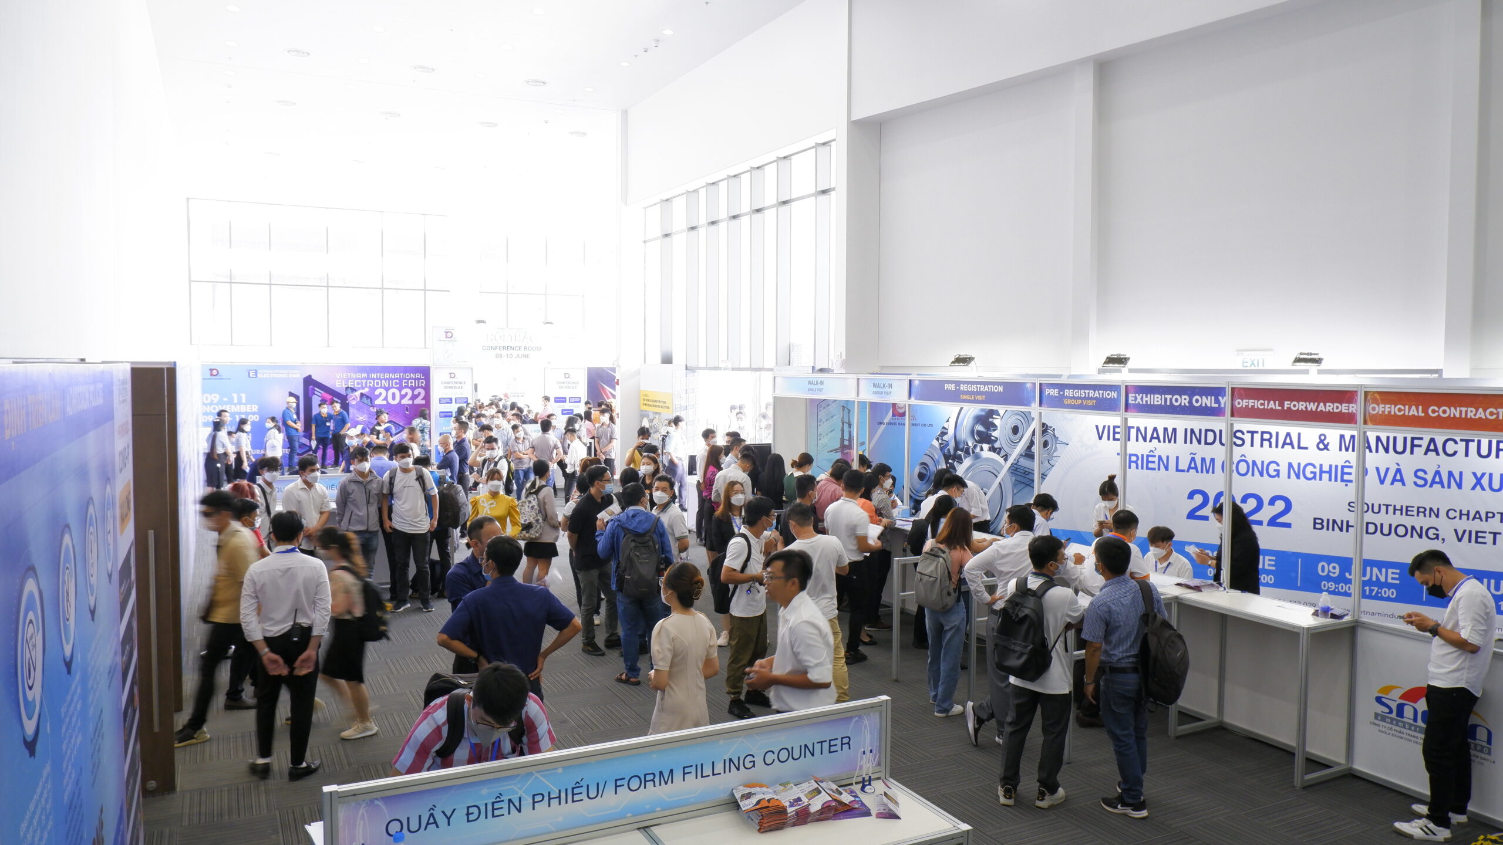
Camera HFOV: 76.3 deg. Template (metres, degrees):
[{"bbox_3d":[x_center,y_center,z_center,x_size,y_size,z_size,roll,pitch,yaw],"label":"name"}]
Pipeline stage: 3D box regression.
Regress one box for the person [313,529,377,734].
[{"bbox_3d":[-2.899,1.463,6.927,0.620,1.500,0.450,-1,4,-25],"label":"person"}]

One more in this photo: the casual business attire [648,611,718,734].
[{"bbox_3d":[-0.351,1.375,4.890,0.340,0.850,0.240,-2,4,-30],"label":"casual business attire"}]

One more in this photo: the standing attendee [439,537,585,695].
[{"bbox_3d":[-1.339,1.469,5.231,0.760,1.700,0.400,-1,3,-20],"label":"standing attendee"}]

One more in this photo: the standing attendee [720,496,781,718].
[{"bbox_3d":[-0.017,1.387,7.395,0.420,1.640,0.480,2,4,30],"label":"standing attendee"}]

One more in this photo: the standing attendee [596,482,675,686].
[{"bbox_3d":[-0.975,1.349,8.048,0.600,1.690,0.500,-1,4,-7],"label":"standing attendee"}]

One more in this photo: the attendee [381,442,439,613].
[{"bbox_3d":[-3.624,1.091,10.121,0.550,1.730,0.330,-1,4,-24],"label":"attendee"}]

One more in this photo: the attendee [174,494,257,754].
[{"bbox_3d":[-3.759,1.356,6.836,0.750,1.710,0.520,-1,4,-25],"label":"attendee"}]

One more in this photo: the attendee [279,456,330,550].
[{"bbox_3d":[-4.340,1.158,9.359,0.460,1.680,0.320,-3,5,-42],"label":"attendee"}]

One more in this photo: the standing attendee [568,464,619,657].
[{"bbox_3d":[-1.442,1.256,8.925,0.340,1.710,0.470,2,4,30],"label":"standing attendee"}]

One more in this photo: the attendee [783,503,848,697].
[{"bbox_3d":[0.465,1.409,7.077,0.520,1.640,0.380,-1,4,-24],"label":"attendee"}]

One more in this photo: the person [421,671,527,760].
[{"bbox_3d":[-1.042,1.647,3.620,0.600,1.530,0.700,-1,3,-20],"label":"person"}]

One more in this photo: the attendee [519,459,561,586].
[{"bbox_3d":[-2.370,1.209,10.752,0.460,1.580,0.440,-4,5,-45],"label":"attendee"}]

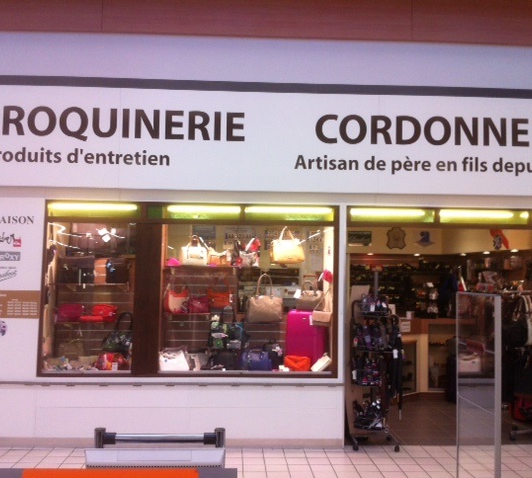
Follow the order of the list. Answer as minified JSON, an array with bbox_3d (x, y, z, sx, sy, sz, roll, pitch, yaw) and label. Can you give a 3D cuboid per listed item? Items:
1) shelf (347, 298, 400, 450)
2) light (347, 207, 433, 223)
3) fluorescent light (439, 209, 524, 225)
[{"bbox_3d":[1.077,1.315,6.386,0.490,1.440,0.440,1,-3,9],"label":"shelf"},{"bbox_3d":[1.245,-0.238,6.458,0.858,0.154,0.100,1,-3,-3],"label":"light"},{"bbox_3d":[2.168,-0.219,6.504,0.901,0.157,0.100,1,-3,-3],"label":"fluorescent light"}]

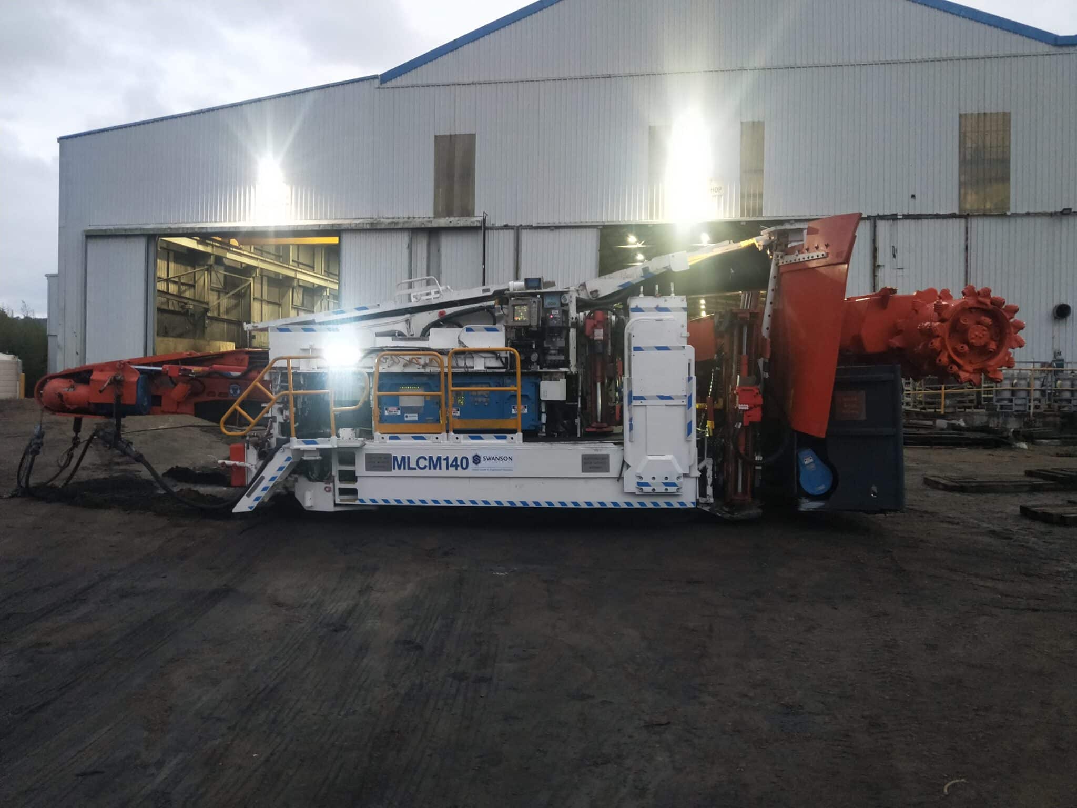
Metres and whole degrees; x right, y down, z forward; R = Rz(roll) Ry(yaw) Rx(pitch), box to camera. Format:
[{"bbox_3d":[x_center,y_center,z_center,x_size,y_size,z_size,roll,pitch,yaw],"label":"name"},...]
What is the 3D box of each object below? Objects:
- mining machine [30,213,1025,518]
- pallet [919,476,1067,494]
[{"bbox_3d":[-0.880,-0.410,10.750,12.100,3.300,4.900,0,0,6],"label":"mining machine"},{"bbox_3d":[6.750,1.200,11.650,1.450,0.120,1.200,0,0,5],"label":"pallet"}]

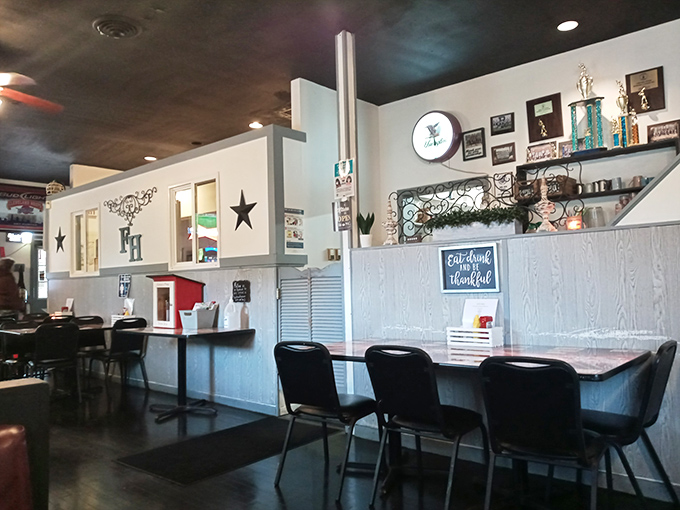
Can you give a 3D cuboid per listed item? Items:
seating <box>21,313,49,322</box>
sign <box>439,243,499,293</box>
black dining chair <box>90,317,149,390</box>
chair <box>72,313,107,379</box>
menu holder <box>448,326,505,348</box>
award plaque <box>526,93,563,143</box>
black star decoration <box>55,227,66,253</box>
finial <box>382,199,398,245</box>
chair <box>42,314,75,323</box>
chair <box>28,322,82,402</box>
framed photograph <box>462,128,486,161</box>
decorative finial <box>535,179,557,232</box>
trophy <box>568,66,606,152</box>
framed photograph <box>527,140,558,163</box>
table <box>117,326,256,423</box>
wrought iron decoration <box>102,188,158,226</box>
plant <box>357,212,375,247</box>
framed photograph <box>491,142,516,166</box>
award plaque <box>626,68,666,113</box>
[{"bbox_3d":[-4.309,1.292,7.970,0.530,0.850,0.460,-4,-4,41],"label":"seating"},{"bbox_3d":[0.837,0.093,3.610,0.416,0.310,0.022,-4,-4,41],"label":"sign"},{"bbox_3d":[-2.518,1.149,6.309,0.490,0.830,0.465,-4,-4,41],"label":"black dining chair"},{"bbox_3d":[-2.987,1.189,6.738,0.530,0.850,0.460,-4,-4,41],"label":"chair"},{"bbox_3d":[0.822,0.493,3.324,0.300,0.115,0.175,-4,-4,41],"label":"menu holder"},{"bbox_3d":[1.815,-1.208,4.867,0.304,0.383,0.020,-4,-4,41],"label":"award plaque"},{"bbox_3d":[-4.115,-0.221,8.065,0.405,0.385,0.045,-4,-4,41],"label":"black star decoration"},{"bbox_3d":[0.379,-0.236,4.043,0.108,0.330,0.108,-4,-4,41],"label":"finial"},{"bbox_3d":[-3.926,1.257,7.536,0.490,0.830,0.465,-4,-4,41],"label":"chair"},{"bbox_3d":[-3.008,1.131,5.734,0.490,0.830,0.465,-4,-4,41],"label":"chair"},{"bbox_3d":[1.299,-1.063,5.314,0.230,0.283,0.020,-4,-4,41],"label":"framed photograph"},{"bbox_3d":[1.241,-0.304,3.318,0.108,0.344,0.108,-4,-4,41],"label":"decorative finial"},{"bbox_3d":[2.056,-1.221,4.565,0.290,0.750,0.170,-4,-4,41],"label":"trophy"},{"bbox_3d":[1.772,-0.879,4.815,0.255,0.185,0.030,-4,-4,41],"label":"framed photograph"},{"bbox_3d":[-1.521,1.123,5.426,1.270,0.758,0.645,-4,-4,41],"label":"table"},{"bbox_3d":[-2.589,-0.545,6.709,1.280,0.395,0.030,-4,-4,41],"label":"wrought iron decoration"},{"bbox_3d":[0.204,-0.194,4.308,0.135,0.271,0.125,-2,-3,0],"label":"plant"},{"bbox_3d":[1.582,-0.971,5.319,0.237,0.184,0.020,-4,-4,41],"label":"framed photograph"},{"bbox_3d":[2.431,-1.305,4.382,0.267,0.337,0.030,-4,-4,41],"label":"award plaque"}]

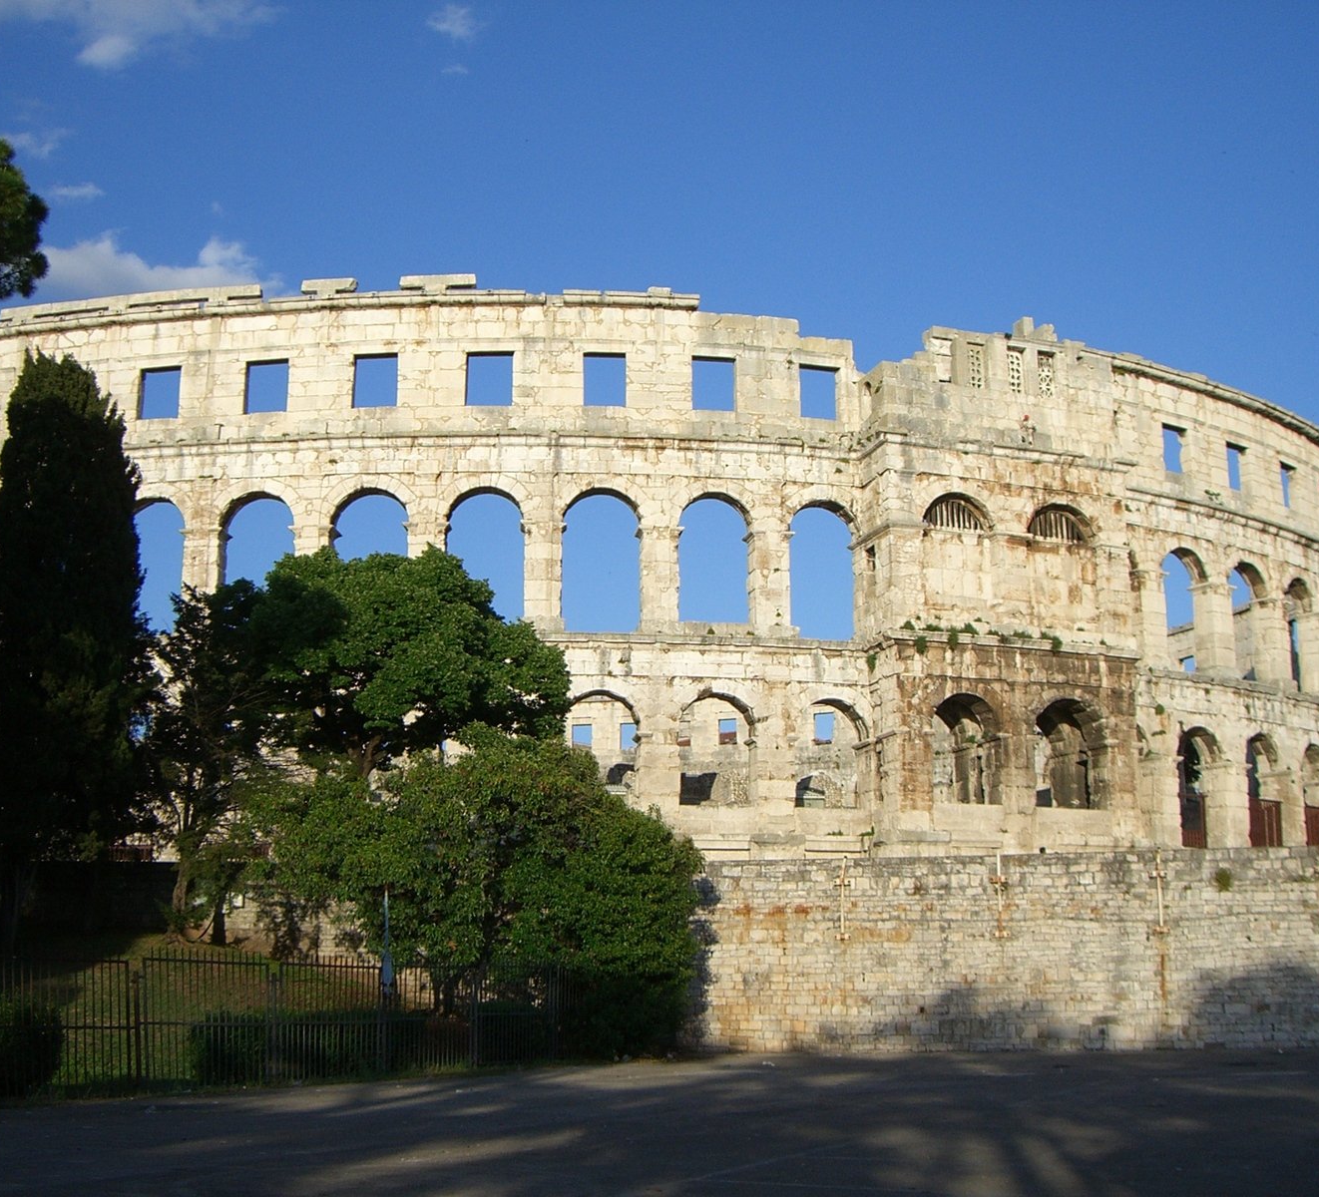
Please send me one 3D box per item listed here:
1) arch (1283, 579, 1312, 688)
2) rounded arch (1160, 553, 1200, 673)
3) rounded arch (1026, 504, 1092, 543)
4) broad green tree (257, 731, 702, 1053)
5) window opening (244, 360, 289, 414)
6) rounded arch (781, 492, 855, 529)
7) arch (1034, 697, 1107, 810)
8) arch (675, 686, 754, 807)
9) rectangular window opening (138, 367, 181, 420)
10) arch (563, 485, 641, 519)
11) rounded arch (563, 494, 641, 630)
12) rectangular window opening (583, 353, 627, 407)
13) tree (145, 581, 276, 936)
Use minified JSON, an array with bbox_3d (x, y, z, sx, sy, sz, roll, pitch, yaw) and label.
[{"bbox_3d":[34.185,2.069,94.326,3.456,6.351,1.000,13,-19,-43],"label":"arch"},{"bbox_3d":[26.272,0.749,88.655,3.450,6.300,1.200,9,-16,-32],"label":"rounded arch"},{"bbox_3d":[18.561,-3.446,82.245,3.300,1.769,1.000,5,-15,-21],"label":"rounded arch"},{"bbox_3d":[-3.294,5.323,32.159,8.167,5.833,7.200,1,-14,-6],"label":"broad green tree"},{"bbox_3d":[-18.035,-9.743,80.797,1.998,2.570,0.600,-2,-14,7],"label":"window opening"},{"bbox_3d":[7.425,-3.848,81.355,3.500,1.800,1.100,3,-14,-13],"label":"rounded arch"},{"bbox_3d":[18.404,7.163,80.025,3.880,5.090,1.200,5,-14,-21],"label":"arch"},{"bbox_3d":[2.425,6.819,78.322,3.540,5.210,1.200,2,-13,-9],"label":"arch"},{"bbox_3d":[-23.443,-9.541,82.723,2.220,2.530,0.700,-3,-13,13],"label":"rectangular window opening"},{"bbox_3d":[-2.634,-4.155,79.216,3.456,1.609,1.000,1,-14,-5],"label":"arch"},{"bbox_3d":[-2.630,-1.623,78.590,3.456,6.615,1.000,1,-14,-5],"label":"rounded arch"},{"bbox_3d":[-2.564,-9.937,80.934,1.970,2.550,0.700,1,-14,-5],"label":"rectangular window opening"},{"bbox_3d":[-11.674,4.177,45.500,3.500,9.060,3.400,3,-13,-14],"label":"tree"}]

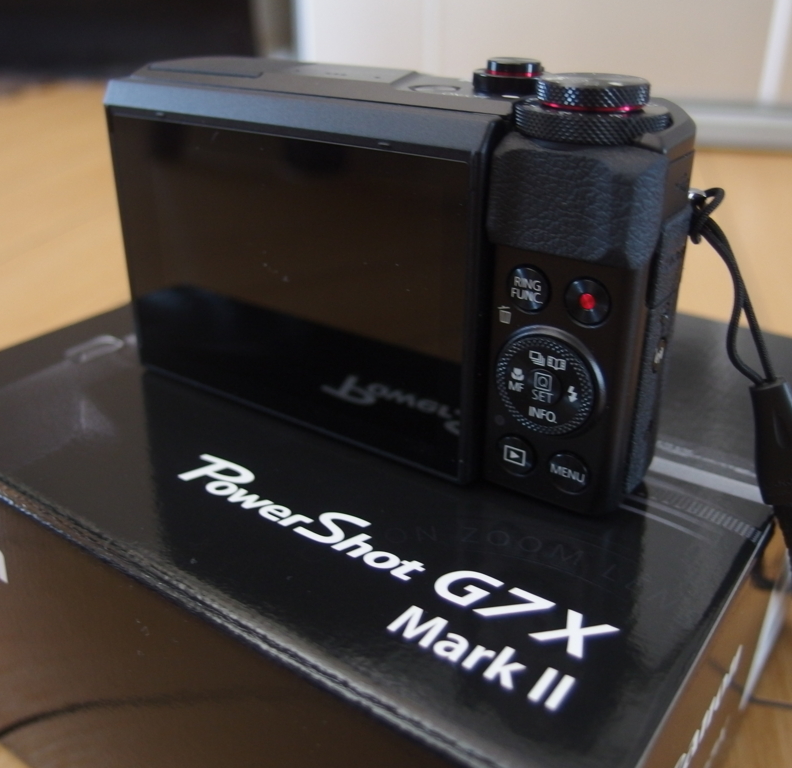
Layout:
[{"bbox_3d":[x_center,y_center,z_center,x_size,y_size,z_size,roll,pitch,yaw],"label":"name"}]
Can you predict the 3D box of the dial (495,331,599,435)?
[{"bbox_3d":[0.022,0.000,0.119,0.016,0.016,0.003,18,31,32],"label":"dial"}]

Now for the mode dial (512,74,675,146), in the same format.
[{"bbox_3d":[0.026,-0.037,0.109,0.020,0.006,0.020,0,26,0],"label":"mode dial"}]

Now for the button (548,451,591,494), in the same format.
[{"bbox_3d":[0.026,0.013,0.122,0.007,0.007,0.002,18,31,32],"label":"button"}]

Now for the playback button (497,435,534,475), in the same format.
[{"bbox_3d":[0.018,0.011,0.127,0.007,0.007,0.002,18,31,32],"label":"playback button"}]

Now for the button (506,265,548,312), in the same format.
[{"bbox_3d":[0.019,-0.013,0.116,0.007,0.007,0.002,18,31,32],"label":"button"}]

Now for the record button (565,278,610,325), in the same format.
[{"bbox_3d":[0.026,-0.011,0.111,0.006,0.006,0.002,18,31,32],"label":"record button"}]

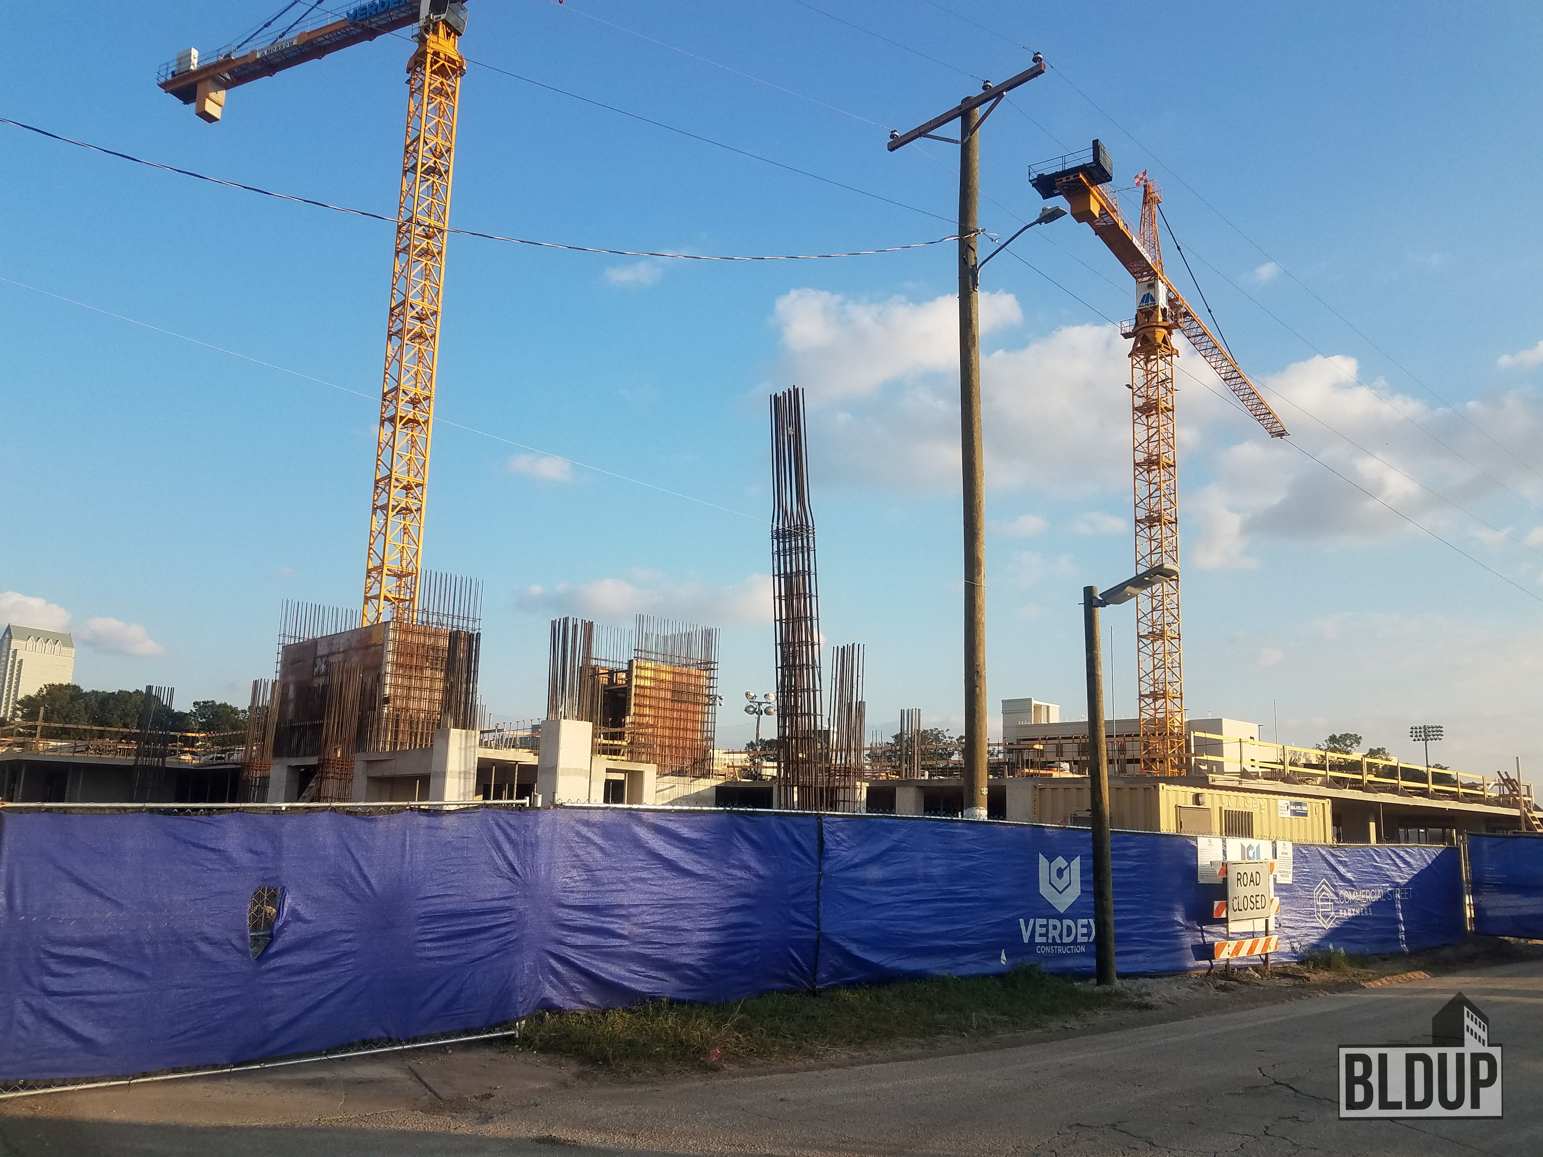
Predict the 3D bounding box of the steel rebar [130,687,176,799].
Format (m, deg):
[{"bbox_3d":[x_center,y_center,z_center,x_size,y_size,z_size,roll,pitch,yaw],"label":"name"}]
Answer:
[{"bbox_3d":[-19.738,5.925,36.927,0.700,4.885,0.700,12,-14,-42],"label":"steel rebar"}]

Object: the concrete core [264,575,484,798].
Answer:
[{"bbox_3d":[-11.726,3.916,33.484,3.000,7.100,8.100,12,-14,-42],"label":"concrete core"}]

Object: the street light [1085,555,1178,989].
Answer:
[{"bbox_3d":[4.329,2.342,13.834,0.360,4.914,1.295,12,-14,-42],"label":"street light"}]

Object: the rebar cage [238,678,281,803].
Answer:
[{"bbox_3d":[-16.532,5.949,37.450,0.700,5.229,0.700,12,-14,-42],"label":"rebar cage"}]

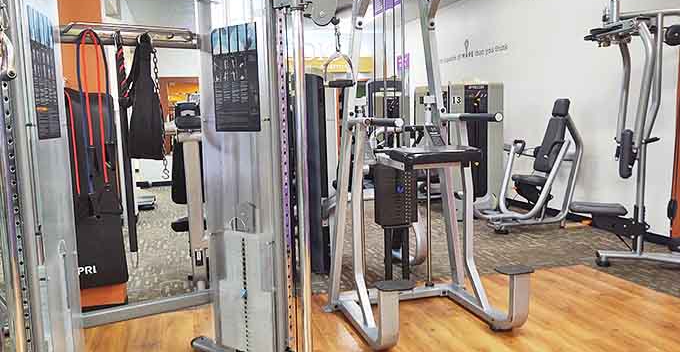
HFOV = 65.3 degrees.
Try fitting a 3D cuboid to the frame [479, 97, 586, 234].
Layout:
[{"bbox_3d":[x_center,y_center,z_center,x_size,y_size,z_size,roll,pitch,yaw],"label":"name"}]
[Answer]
[{"bbox_3d":[2.175,-0.129,5.783,1.130,1.420,0.760,-3,7,-16],"label":"frame"}]

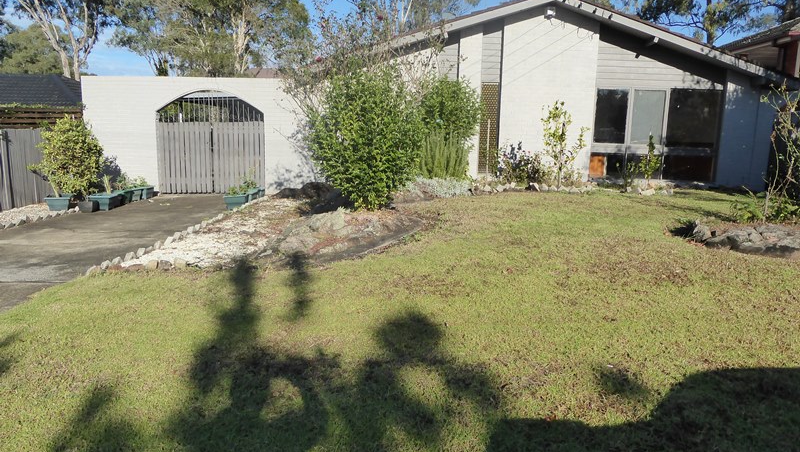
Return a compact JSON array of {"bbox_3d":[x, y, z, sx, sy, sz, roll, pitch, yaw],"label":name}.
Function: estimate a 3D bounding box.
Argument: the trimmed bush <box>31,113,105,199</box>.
[{"bbox_3d":[-5.958,-1.237,10.360,1.220,1.497,1.200,1,9,0],"label":"trimmed bush"}]

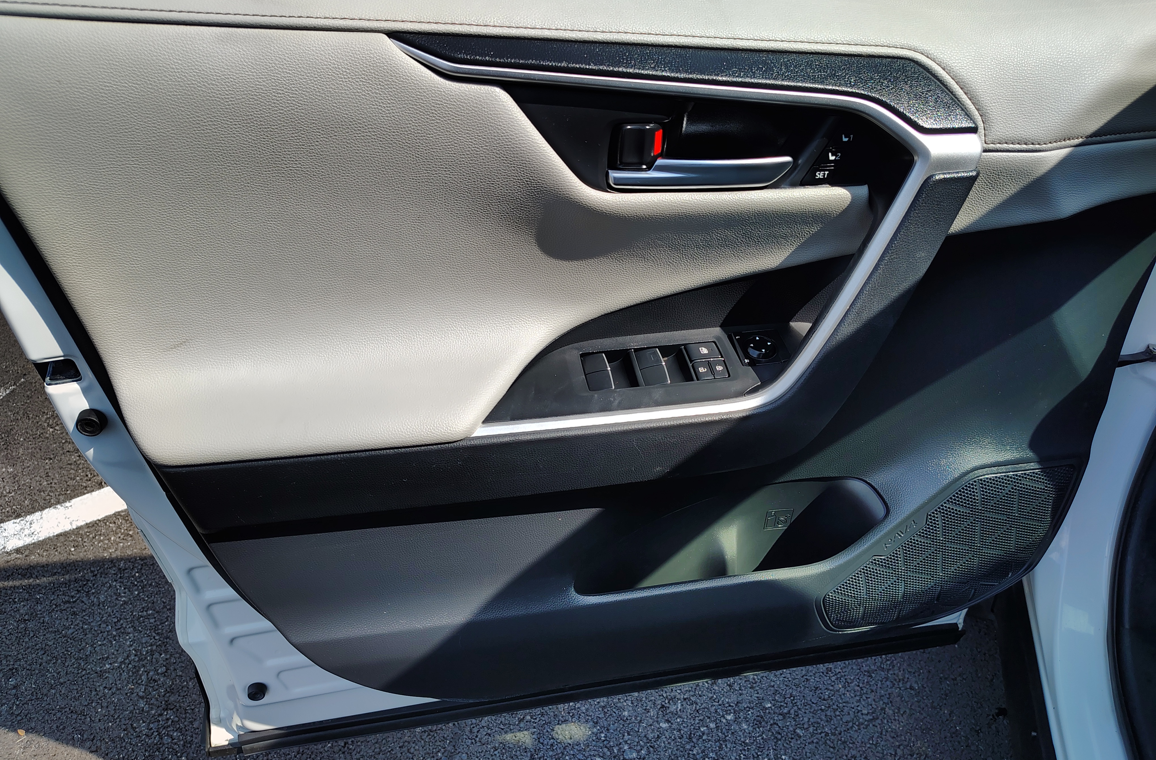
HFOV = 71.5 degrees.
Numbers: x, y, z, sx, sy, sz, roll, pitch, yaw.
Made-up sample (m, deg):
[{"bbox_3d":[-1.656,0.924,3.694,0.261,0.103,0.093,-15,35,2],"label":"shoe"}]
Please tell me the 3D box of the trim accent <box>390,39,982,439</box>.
[{"bbox_3d":[0.095,-0.097,0.574,0.415,0.284,0.085,-6,41,-6],"label":"trim accent"}]

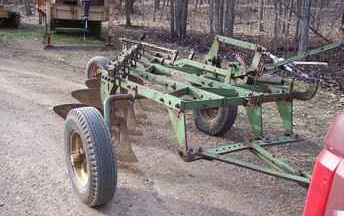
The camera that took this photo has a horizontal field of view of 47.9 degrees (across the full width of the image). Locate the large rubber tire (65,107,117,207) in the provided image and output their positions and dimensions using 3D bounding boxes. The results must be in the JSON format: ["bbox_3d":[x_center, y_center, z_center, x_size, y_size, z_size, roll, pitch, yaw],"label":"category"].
[{"bbox_3d":[-0.617,0.365,2.880,0.178,0.740,0.740,-8,17,-31],"label":"large rubber tire"}]

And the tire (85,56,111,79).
[{"bbox_3d":[-1.170,-0.494,6.380,0.185,0.690,0.690,-9,17,-35],"label":"tire"}]

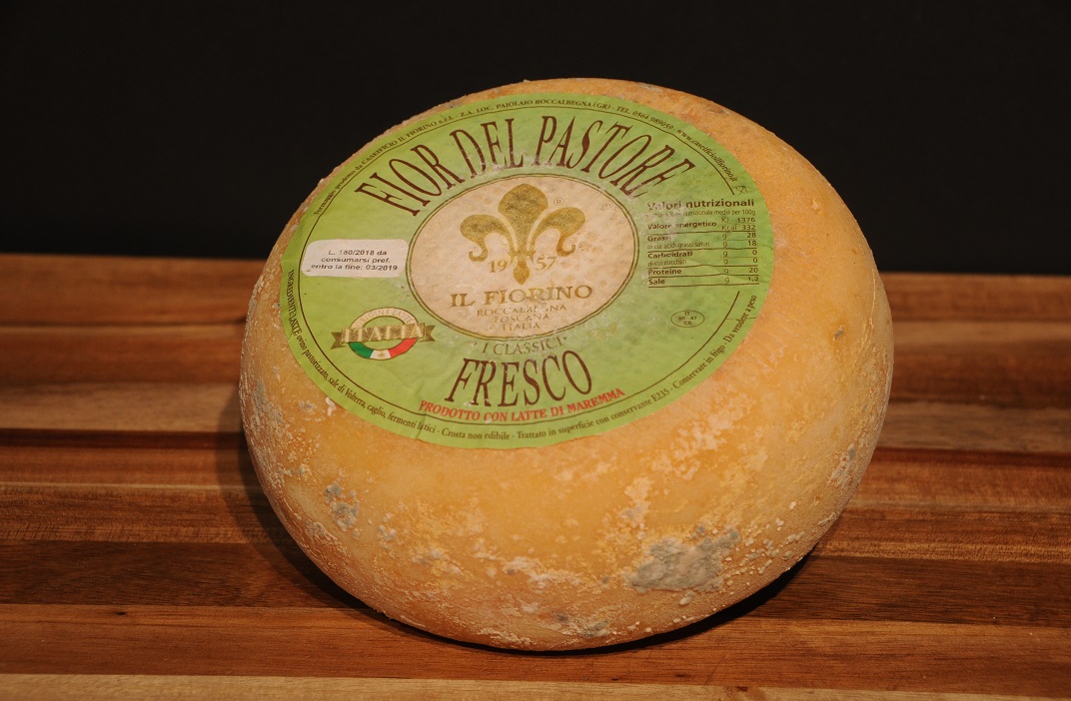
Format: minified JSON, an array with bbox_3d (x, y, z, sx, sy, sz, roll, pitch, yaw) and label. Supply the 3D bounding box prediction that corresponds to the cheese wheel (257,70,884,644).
[{"bbox_3d":[0.008,0.001,0.719,0.188,0.084,0.188,-4,47,4],"label":"cheese wheel"}]

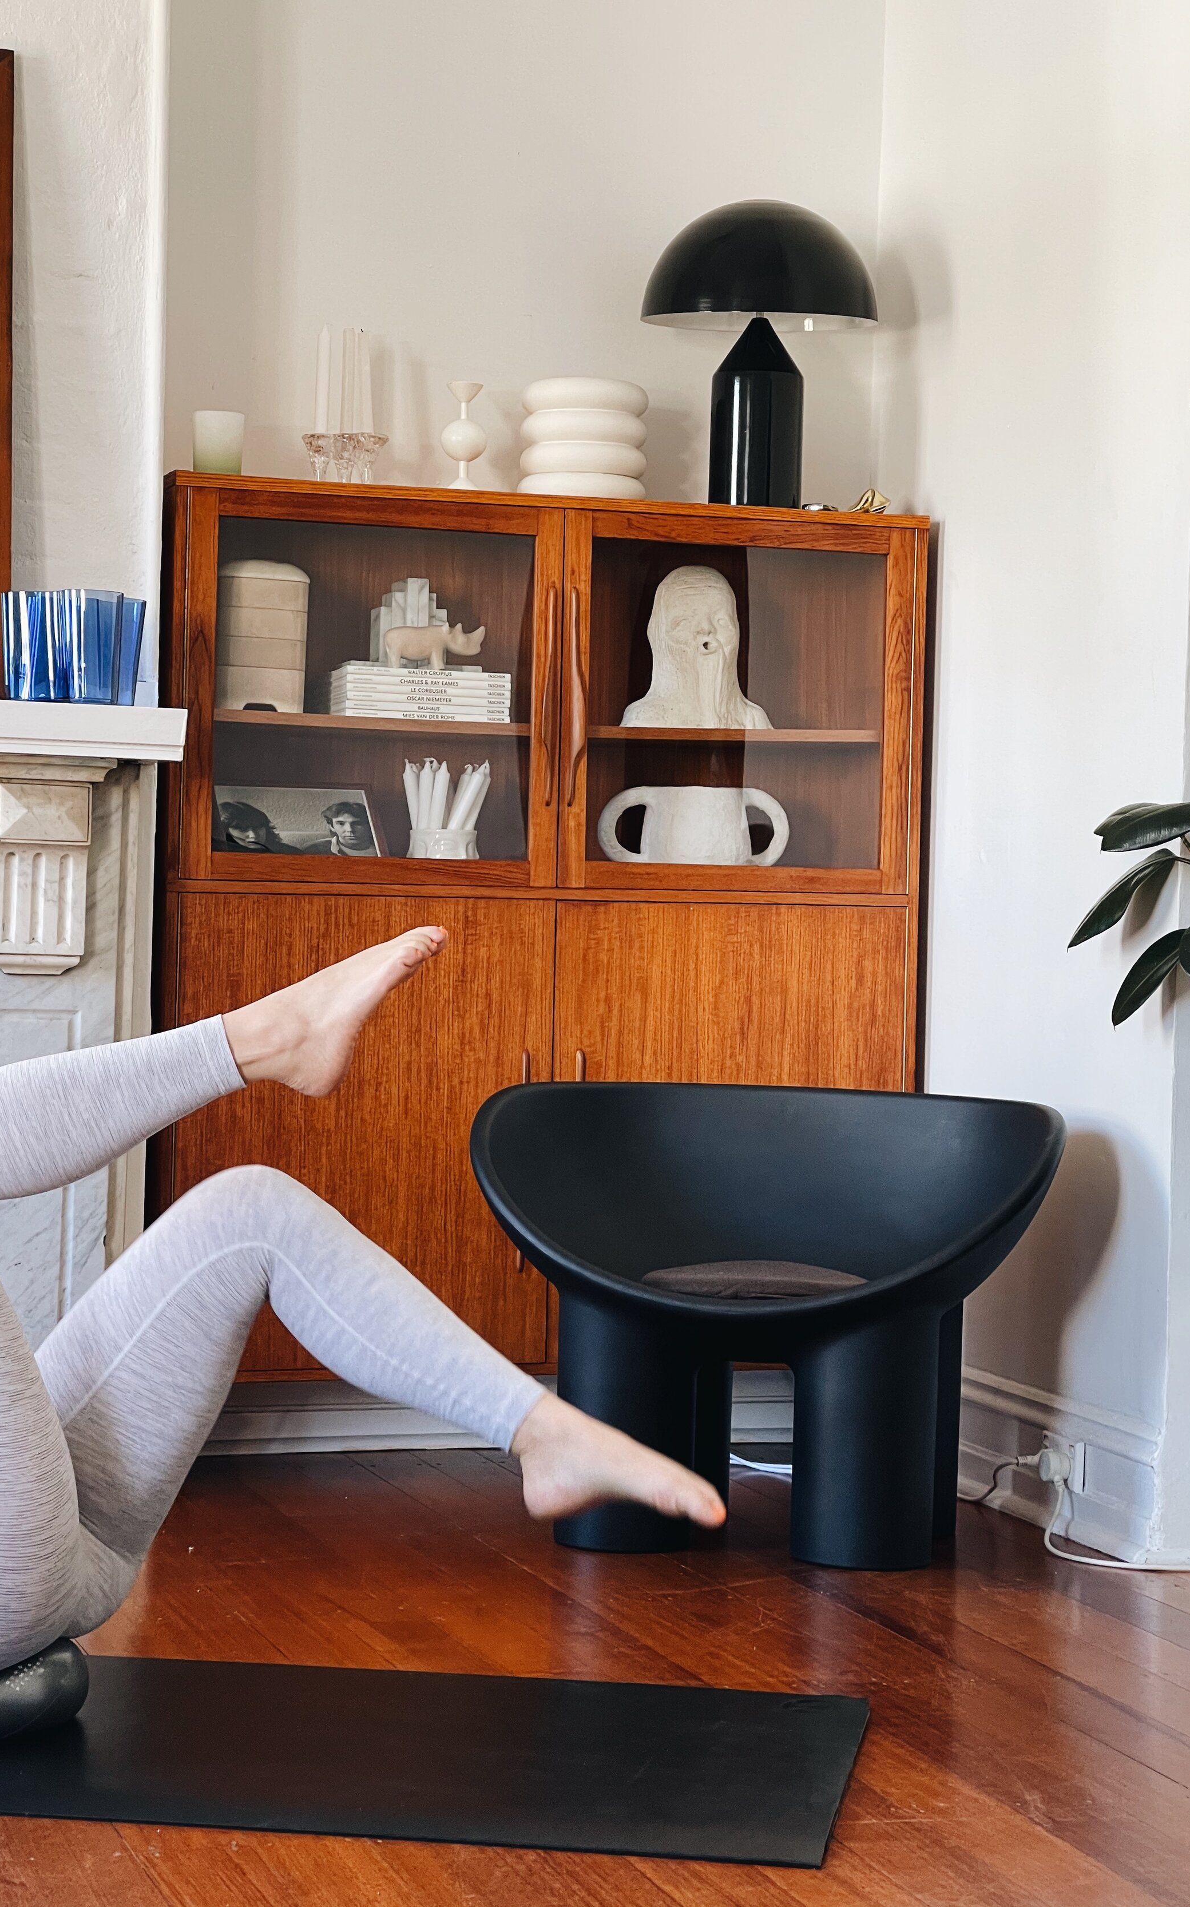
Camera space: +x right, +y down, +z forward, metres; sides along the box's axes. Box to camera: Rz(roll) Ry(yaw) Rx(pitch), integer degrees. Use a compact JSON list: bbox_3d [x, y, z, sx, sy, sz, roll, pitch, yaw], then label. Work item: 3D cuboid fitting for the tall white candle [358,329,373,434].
[{"bbox_3d":[-0.353,-0.876,5.420,0.023,0.168,0.023,1,1,-18],"label":"tall white candle"}]

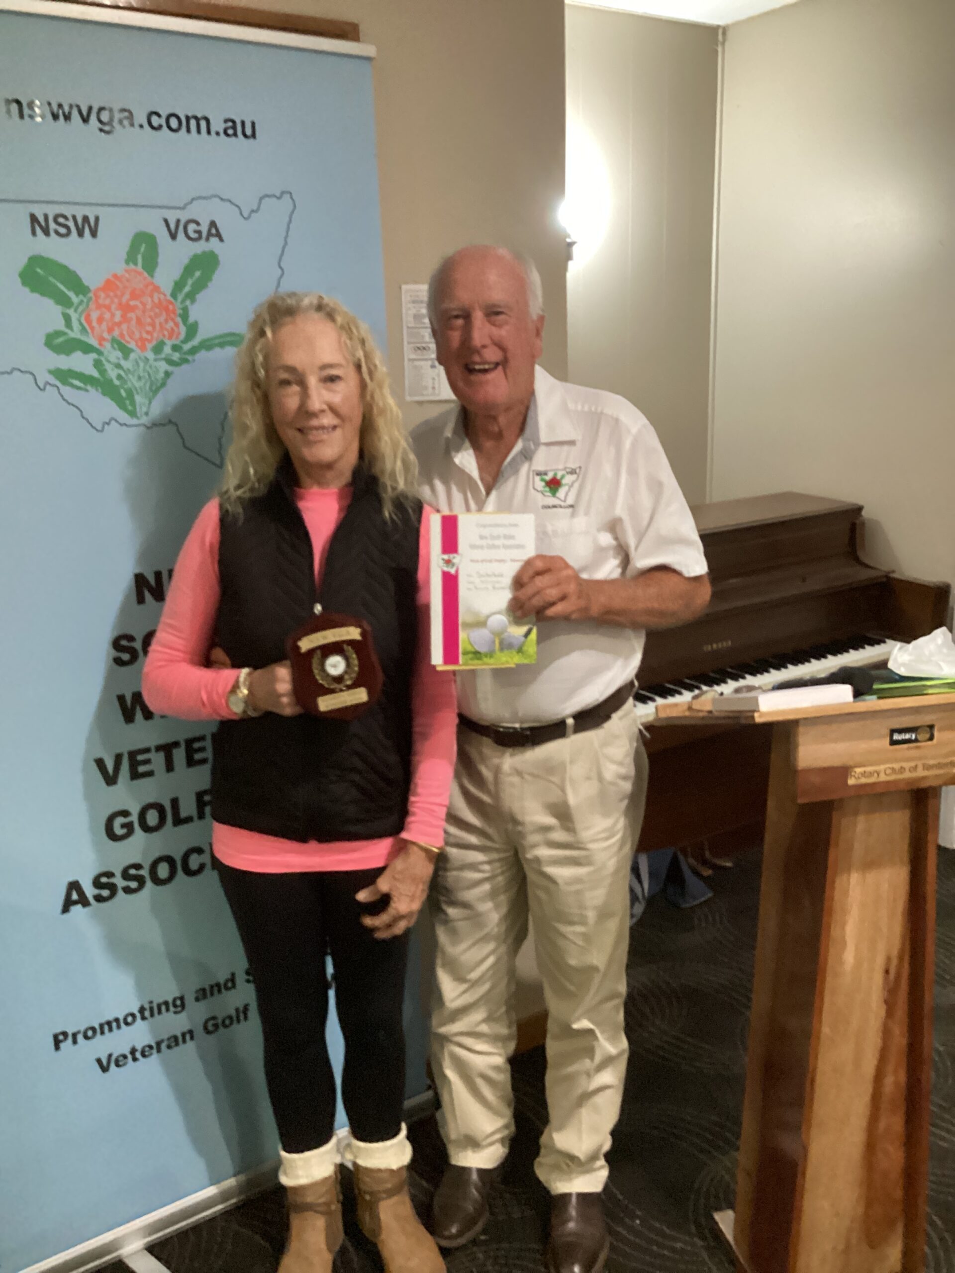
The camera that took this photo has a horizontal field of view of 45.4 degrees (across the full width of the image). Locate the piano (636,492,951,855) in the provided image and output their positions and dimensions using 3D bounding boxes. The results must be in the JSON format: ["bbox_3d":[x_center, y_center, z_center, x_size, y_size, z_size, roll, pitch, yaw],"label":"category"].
[{"bbox_3d":[0.653,0.232,3.487,1.483,1.114,0.658,-11,18,-30],"label":"piano"}]

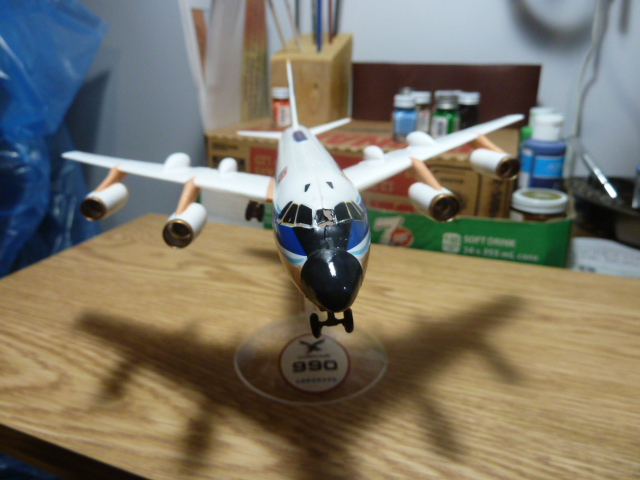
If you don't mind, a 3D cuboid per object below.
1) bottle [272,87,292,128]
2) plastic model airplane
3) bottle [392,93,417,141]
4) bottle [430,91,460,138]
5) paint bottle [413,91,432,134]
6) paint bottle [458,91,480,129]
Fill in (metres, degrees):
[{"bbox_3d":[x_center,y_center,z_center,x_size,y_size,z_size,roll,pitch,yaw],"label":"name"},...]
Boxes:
[{"bbox_3d":[-0.043,-0.151,0.528,0.023,0.046,0.023,-1,22,1],"label":"bottle"},{"bbox_3d":[-0.010,-0.053,0.219,0.275,0.091,0.319,-6,15,-3],"label":"plastic model airplane"},{"bbox_3d":[0.083,-0.119,0.452,0.023,0.046,0.023,3,22,10],"label":"bottle"},{"bbox_3d":[0.125,-0.121,0.458,0.023,0.046,0.023,-19,27,-36],"label":"bottle"},{"bbox_3d":[0.104,-0.128,0.475,0.023,0.046,0.023,3,22,12],"label":"paint bottle"},{"bbox_3d":[0.150,-0.125,0.463,0.023,0.046,0.023,5,23,17],"label":"paint bottle"}]

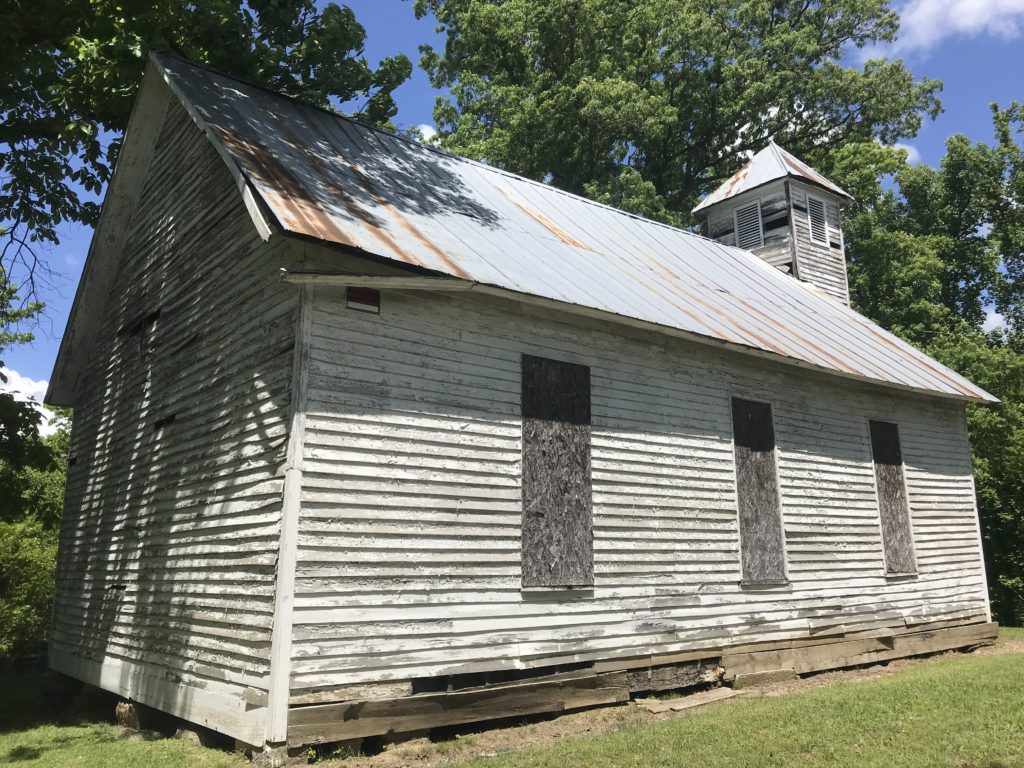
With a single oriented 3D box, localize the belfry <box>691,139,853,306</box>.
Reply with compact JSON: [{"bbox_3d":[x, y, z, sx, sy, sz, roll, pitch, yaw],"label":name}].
[{"bbox_3d":[6.002,-3.652,18.879,2.550,4.050,2.550,9,-15,-38],"label":"belfry"}]

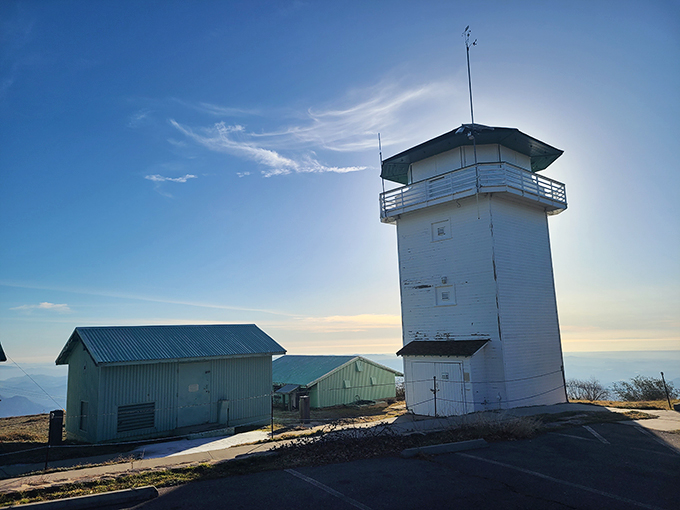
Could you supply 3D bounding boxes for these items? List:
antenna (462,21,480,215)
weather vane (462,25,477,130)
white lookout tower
[{"bbox_3d":[5.493,-5.412,20.459,0.500,8.053,0.550,1,-10,-13],"label":"antenna"},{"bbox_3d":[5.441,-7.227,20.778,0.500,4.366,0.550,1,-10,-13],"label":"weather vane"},{"bbox_3d":[6.281,0.746,23.670,7.379,12.138,7.379,7,-13,-41],"label":"white lookout tower"}]

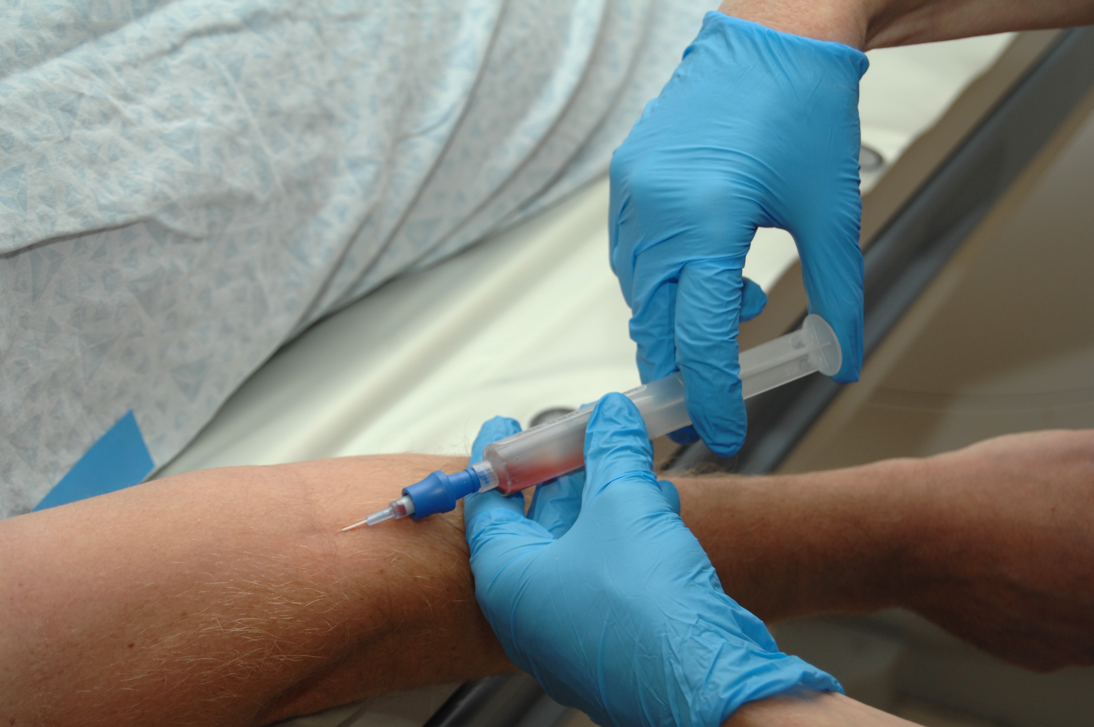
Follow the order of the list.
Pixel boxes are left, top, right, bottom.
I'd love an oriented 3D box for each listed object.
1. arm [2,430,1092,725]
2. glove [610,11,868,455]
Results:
[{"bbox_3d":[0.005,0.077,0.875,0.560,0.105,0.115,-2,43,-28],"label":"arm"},{"bbox_3d":[0.064,-0.044,0.835,0.083,0.147,0.095,8,5,13],"label":"glove"}]

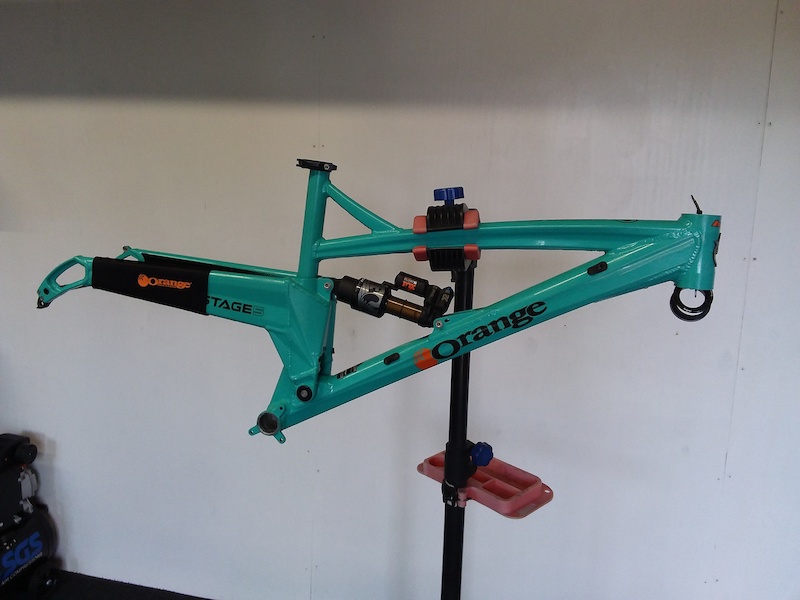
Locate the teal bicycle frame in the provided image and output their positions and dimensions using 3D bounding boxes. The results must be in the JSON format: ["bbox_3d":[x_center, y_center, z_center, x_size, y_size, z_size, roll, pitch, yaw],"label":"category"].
[{"bbox_3d":[-0.065,0.011,1.067,1.117,0.487,0.168,3,8,10],"label":"teal bicycle frame"}]

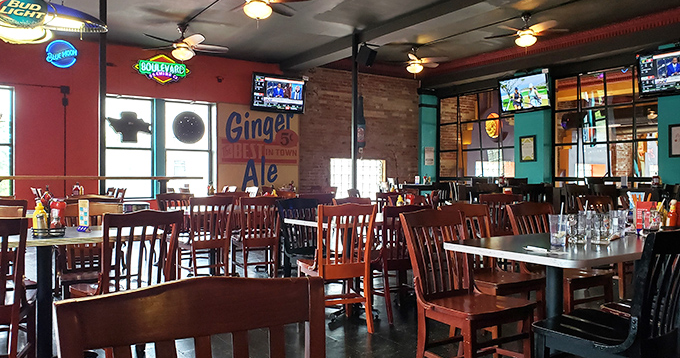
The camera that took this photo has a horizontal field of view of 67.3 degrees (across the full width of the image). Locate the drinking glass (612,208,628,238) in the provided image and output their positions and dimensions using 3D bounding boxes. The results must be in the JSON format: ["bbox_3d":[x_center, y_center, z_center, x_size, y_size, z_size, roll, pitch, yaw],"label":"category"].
[{"bbox_3d":[1.477,0.230,2.690,0.085,0.147,0.085,0,0,0],"label":"drinking glass"}]

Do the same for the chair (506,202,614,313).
[{"bbox_3d":[1.500,0.625,3.500,0.440,0.890,0.510,0,0,-28],"label":"chair"}]

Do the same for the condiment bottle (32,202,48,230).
[{"bbox_3d":[-1.615,0.218,2.760,0.078,0.180,0.070,0,0,-9],"label":"condiment bottle"}]

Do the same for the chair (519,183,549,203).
[{"bbox_3d":[2.650,0.530,7.040,0.440,0.900,0.520,0,0,12],"label":"chair"}]

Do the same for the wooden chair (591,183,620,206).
[{"bbox_3d":[3.530,0.530,6.840,0.440,0.900,0.520,0,0,12],"label":"wooden chair"}]

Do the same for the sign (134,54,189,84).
[{"bbox_3d":[-2.939,-1.811,8.471,0.904,0.483,0.090,0,0,-32],"label":"sign"}]

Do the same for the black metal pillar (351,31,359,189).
[{"bbox_3d":[0.235,-0.585,7.700,0.090,3.300,0.090,0,0,-38],"label":"black metal pillar"}]

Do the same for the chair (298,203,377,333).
[{"bbox_3d":[-0.055,0.625,3.700,0.440,0.890,0.510,0,0,-22],"label":"chair"}]

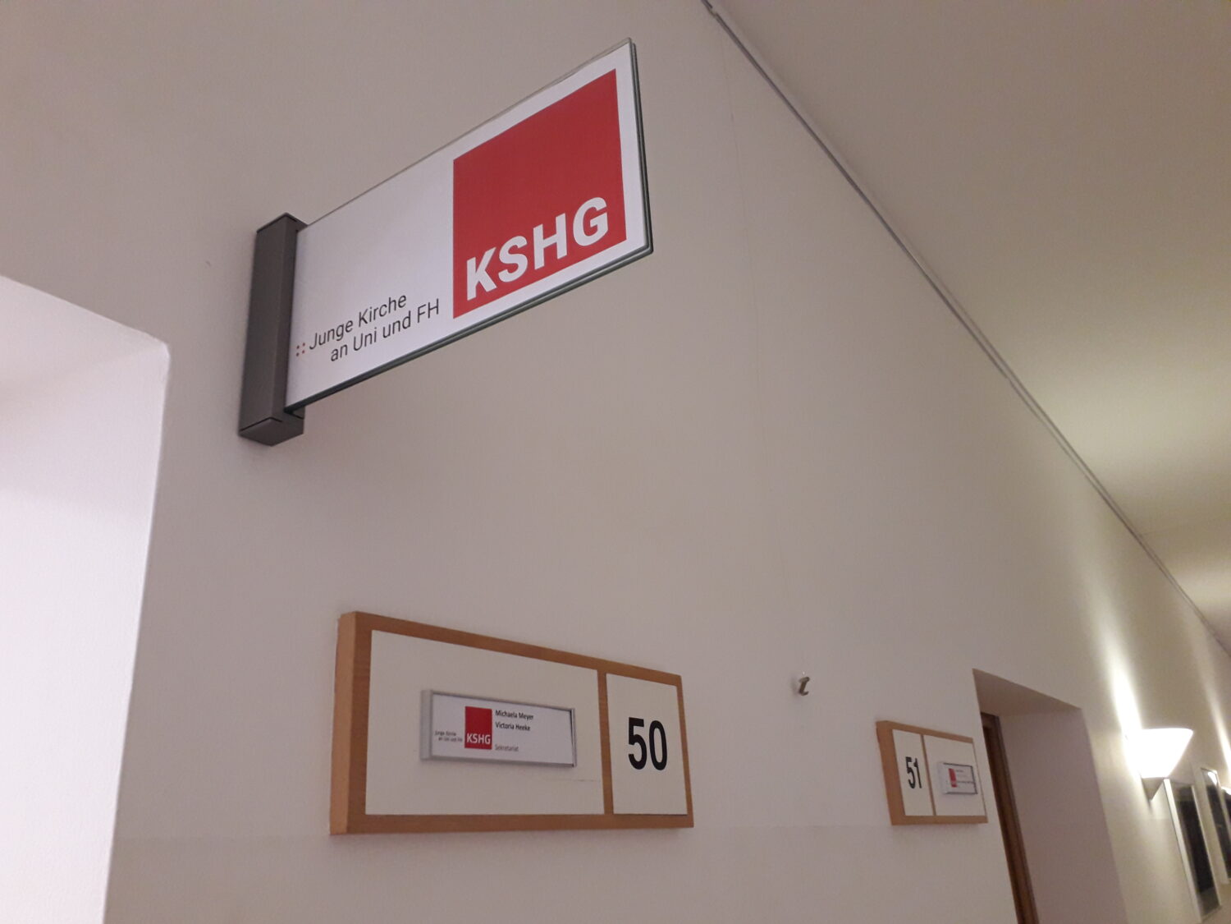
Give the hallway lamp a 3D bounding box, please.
[{"bbox_3d":[1.872,1.020,3.236,0.178,0.223,0.350,-18,-27,32],"label":"hallway lamp"}]

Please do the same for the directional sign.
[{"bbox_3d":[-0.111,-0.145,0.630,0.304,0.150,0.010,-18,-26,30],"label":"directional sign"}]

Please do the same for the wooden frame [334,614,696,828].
[{"bbox_3d":[-0.061,0.243,0.846,0.019,0.152,0.441,-18,-27,32],"label":"wooden frame"}]

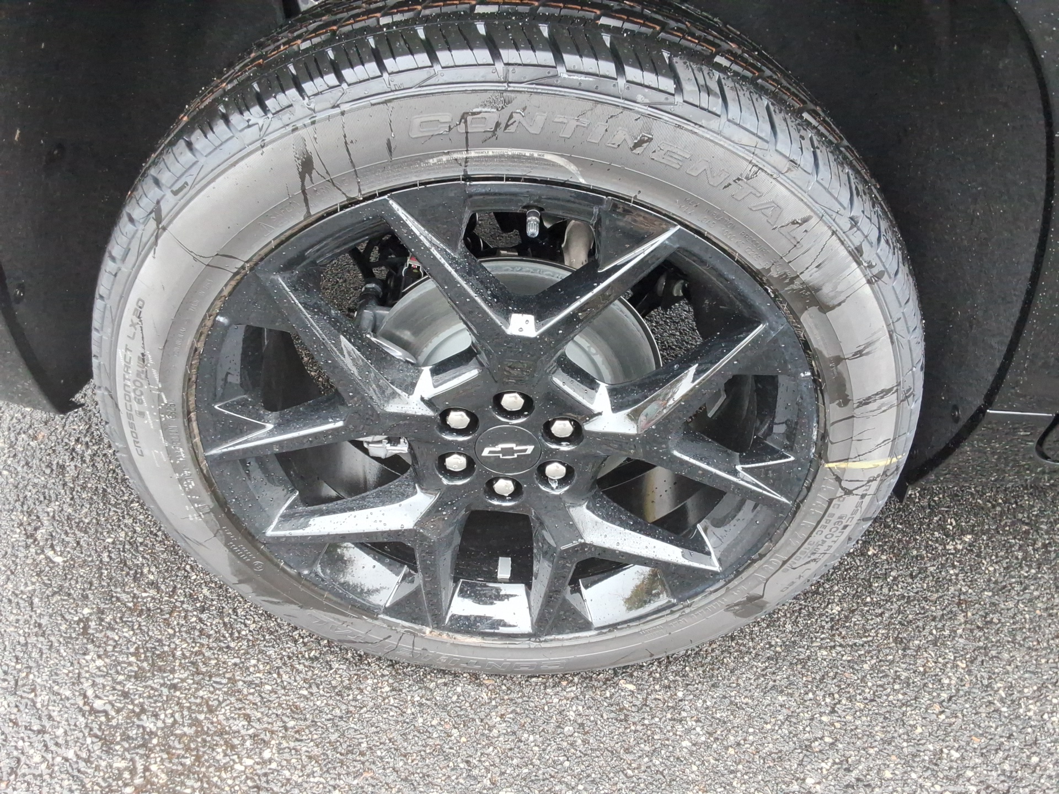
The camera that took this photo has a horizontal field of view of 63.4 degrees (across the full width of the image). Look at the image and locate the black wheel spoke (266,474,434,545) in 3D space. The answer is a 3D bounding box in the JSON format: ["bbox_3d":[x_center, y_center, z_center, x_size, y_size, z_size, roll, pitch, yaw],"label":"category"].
[{"bbox_3d":[-0.196,0.129,0.937,0.181,0.042,0.045,-3,40,4],"label":"black wheel spoke"}]

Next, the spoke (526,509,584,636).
[{"bbox_3d":[0.029,0.202,0.994,0.044,0.182,0.045,6,40,-4],"label":"spoke"}]

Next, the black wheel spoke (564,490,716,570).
[{"bbox_3d":[0.128,0.152,0.949,0.176,0.042,0.045,15,39,-11],"label":"black wheel spoke"}]

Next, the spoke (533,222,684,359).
[{"bbox_3d":[0.059,-0.090,0.732,0.154,0.045,0.036,-36,32,27],"label":"spoke"}]

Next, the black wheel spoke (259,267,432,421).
[{"bbox_3d":[-0.164,-0.058,0.776,0.045,0.172,0.045,-25,36,21],"label":"black wheel spoke"}]

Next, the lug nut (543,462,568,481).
[{"bbox_3d":[0.027,0.071,0.893,0.024,0.024,0.022,0,41,2],"label":"lug nut"}]

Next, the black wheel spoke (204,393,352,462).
[{"bbox_3d":[-0.245,0.026,0.851,0.148,0.046,0.045,-8,40,8],"label":"black wheel spoke"}]

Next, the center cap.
[{"bbox_3d":[-0.021,0.049,0.863,0.068,0.068,0.018,-3,41,3],"label":"center cap"}]

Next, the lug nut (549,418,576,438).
[{"bbox_3d":[0.033,0.025,0.854,0.025,0.025,0.022,0,41,0],"label":"lug nut"}]

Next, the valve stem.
[{"bbox_3d":[0.003,-0.142,0.701,0.012,0.012,0.028,0,64,0],"label":"valve stem"}]

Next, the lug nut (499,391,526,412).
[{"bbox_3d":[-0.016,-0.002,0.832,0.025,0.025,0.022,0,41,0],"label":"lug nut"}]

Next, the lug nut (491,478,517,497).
[{"bbox_3d":[-0.027,0.089,0.910,0.024,0.024,0.022,0,41,2],"label":"lug nut"}]

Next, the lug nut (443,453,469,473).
[{"bbox_3d":[-0.076,0.062,0.888,0.024,0.024,0.022,0,41,2],"label":"lug nut"}]

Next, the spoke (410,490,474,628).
[{"bbox_3d":[-0.099,0.193,0.976,0.050,0.196,0.038,4,41,-3],"label":"spoke"}]

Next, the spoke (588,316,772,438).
[{"bbox_3d":[0.134,-0.019,0.792,0.172,0.052,0.038,-31,34,24],"label":"spoke"}]

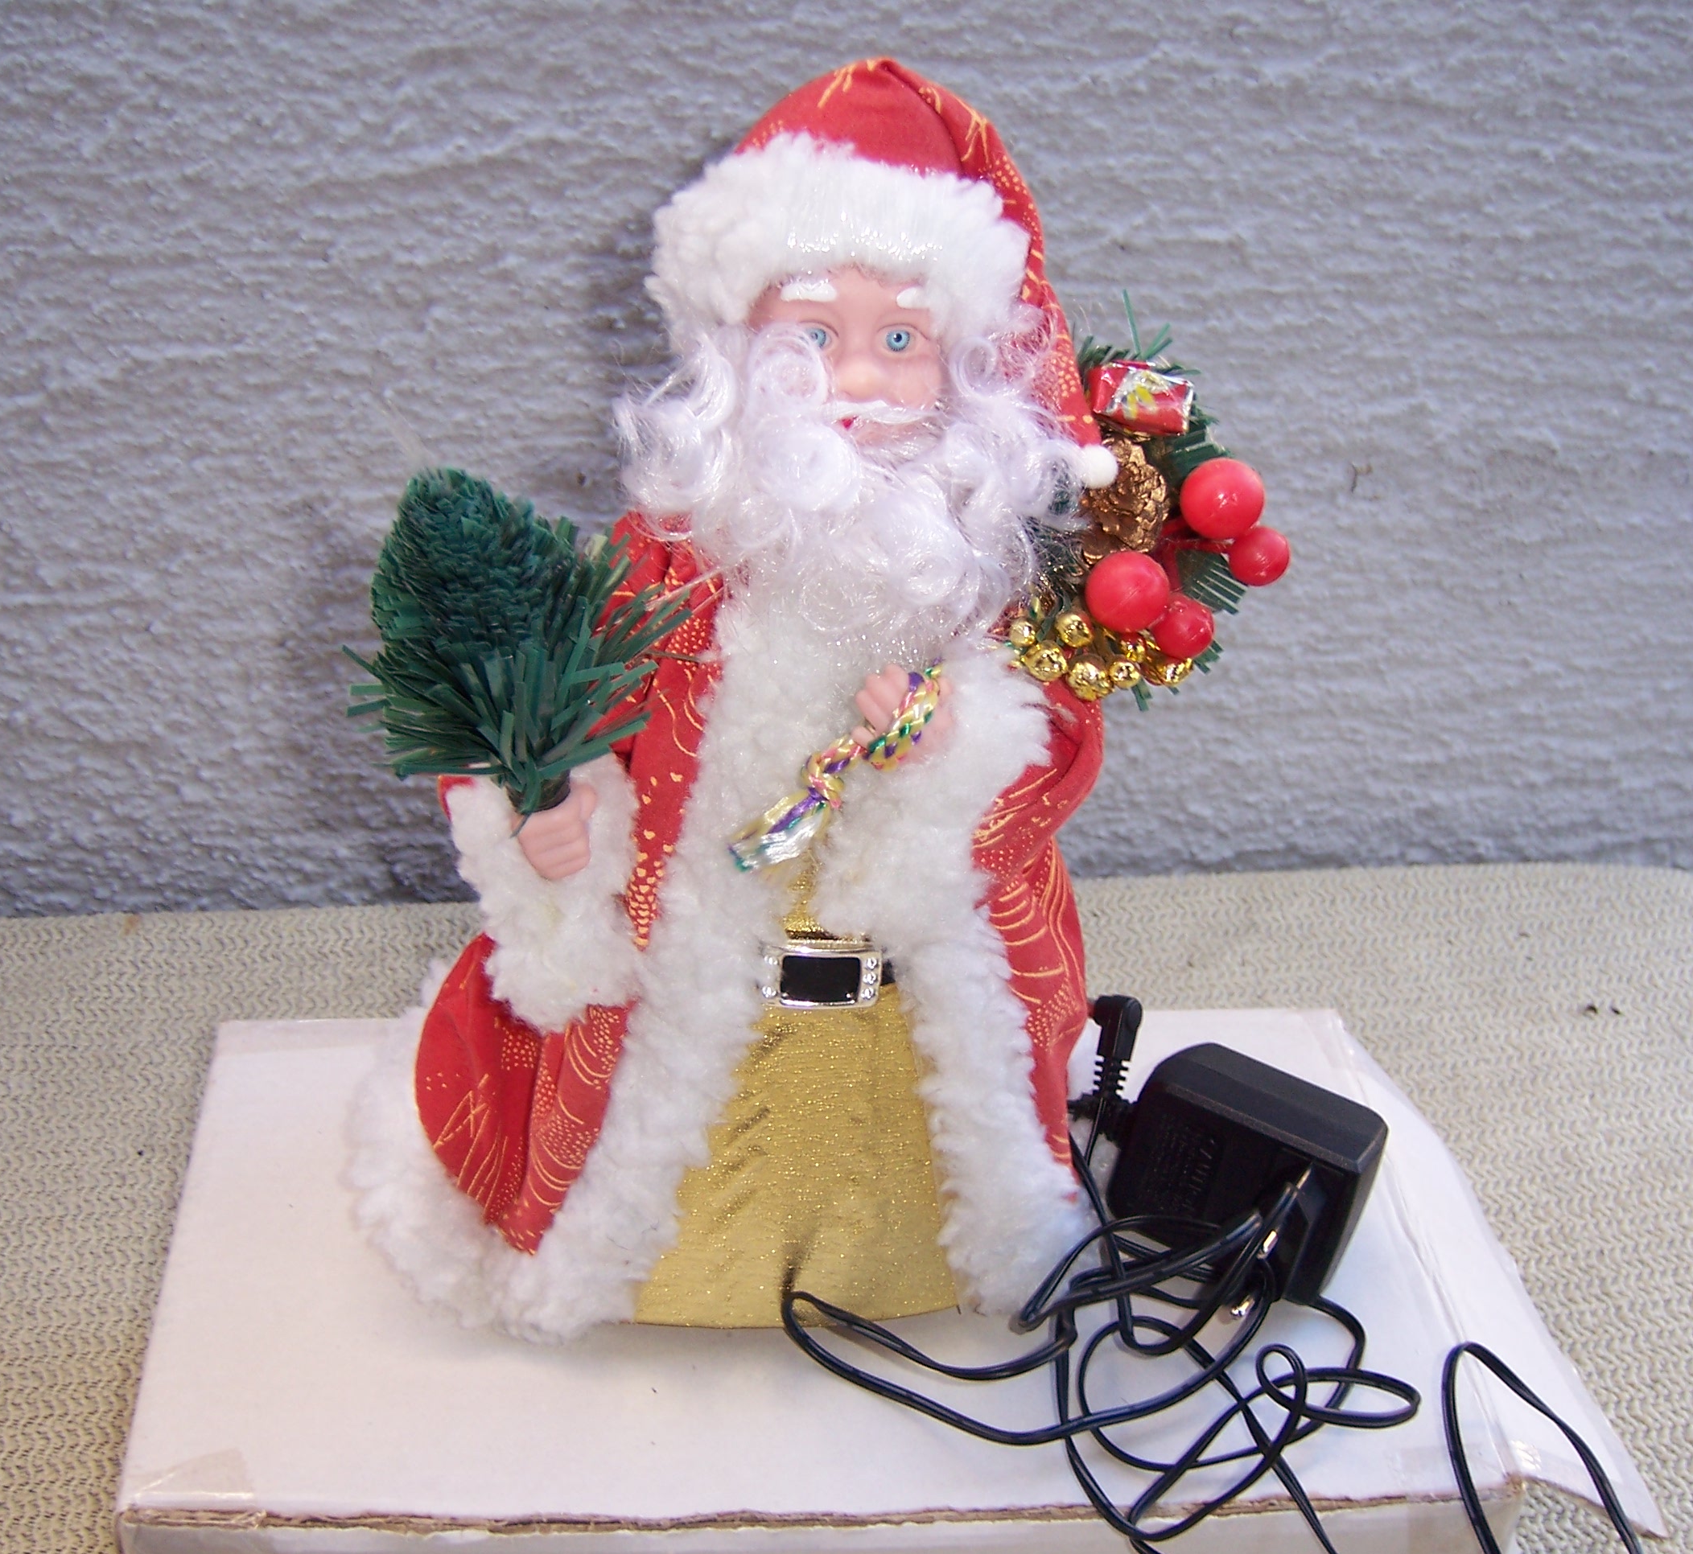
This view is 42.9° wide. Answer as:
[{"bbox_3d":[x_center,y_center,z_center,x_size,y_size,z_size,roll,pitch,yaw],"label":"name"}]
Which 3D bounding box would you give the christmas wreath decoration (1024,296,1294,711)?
[{"bbox_3d":[0.071,-0.063,0.492,0.068,0.093,0.052,-2,37,-5],"label":"christmas wreath decoration"}]

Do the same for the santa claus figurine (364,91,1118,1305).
[{"bbox_3d":[-0.026,-0.012,0.489,0.196,0.300,0.128,-2,37,-5],"label":"santa claus figurine"}]

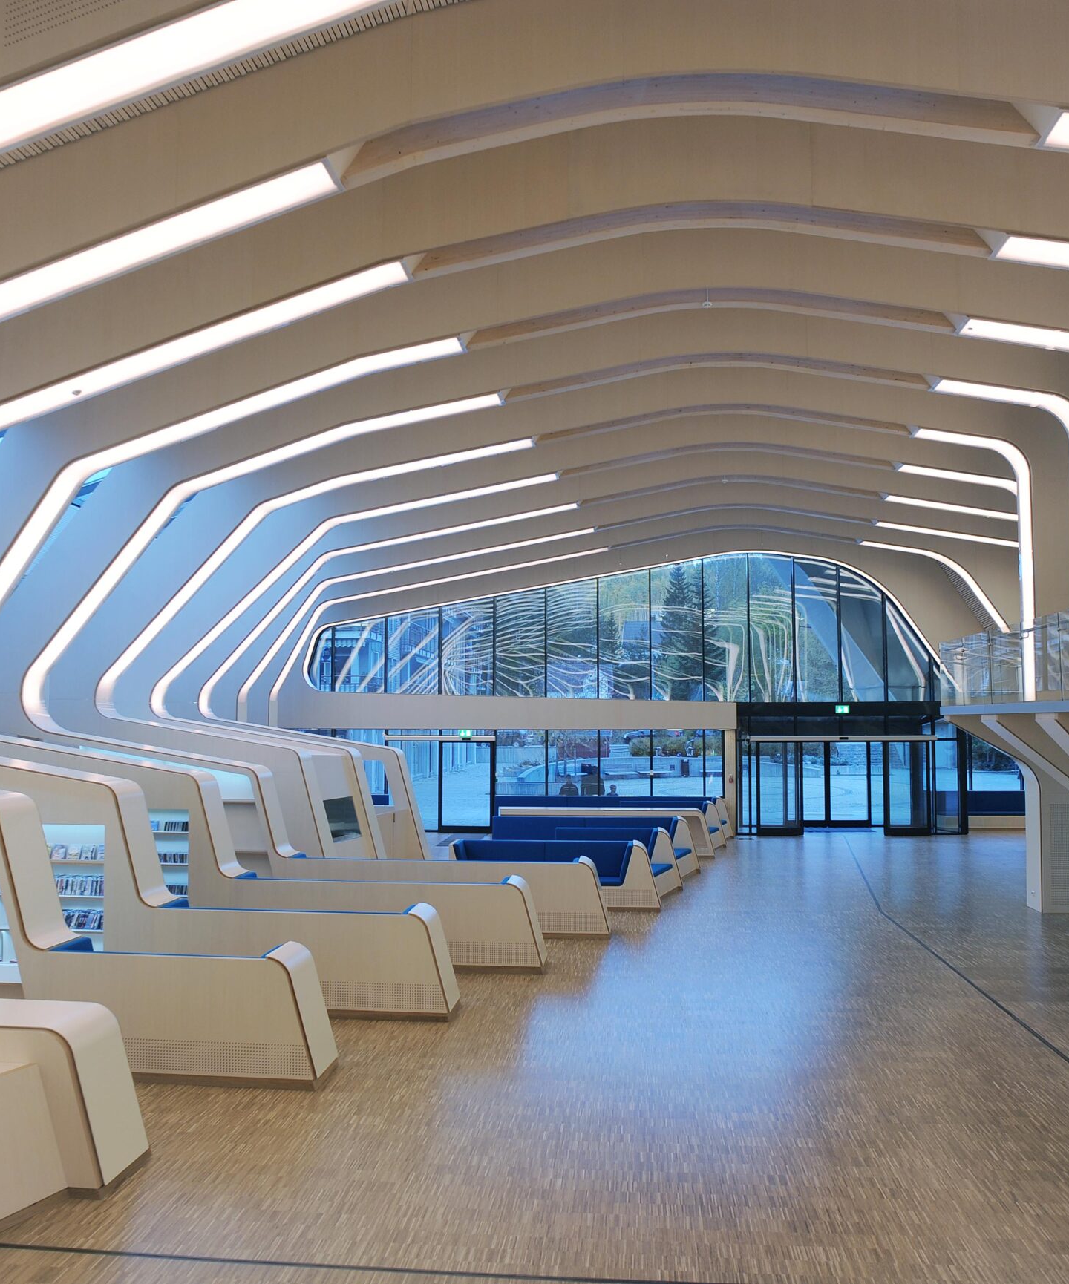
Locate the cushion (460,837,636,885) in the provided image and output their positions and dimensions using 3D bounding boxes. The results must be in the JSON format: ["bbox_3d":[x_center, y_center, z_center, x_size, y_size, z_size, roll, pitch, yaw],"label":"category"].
[{"bbox_3d":[0.147,3.273,15.922,2.699,0.606,0.600,-1,-4,6],"label":"cushion"}]

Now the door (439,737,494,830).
[{"bbox_3d":[-1.657,3.550,26.248,1.333,2.218,0.070,-1,-4,6],"label":"door"}]

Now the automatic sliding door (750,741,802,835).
[{"bbox_3d":[5.795,3.474,25.372,1.092,2.215,0.070,-1,-4,6],"label":"automatic sliding door"}]

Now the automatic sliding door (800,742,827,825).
[{"bbox_3d":[6.896,3.627,27.279,1.108,2.200,0.070,-1,-4,6],"label":"automatic sliding door"}]

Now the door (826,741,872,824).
[{"bbox_3d":[7.948,3.617,27.177,1.118,2.200,0.070,-1,-4,6],"label":"door"}]

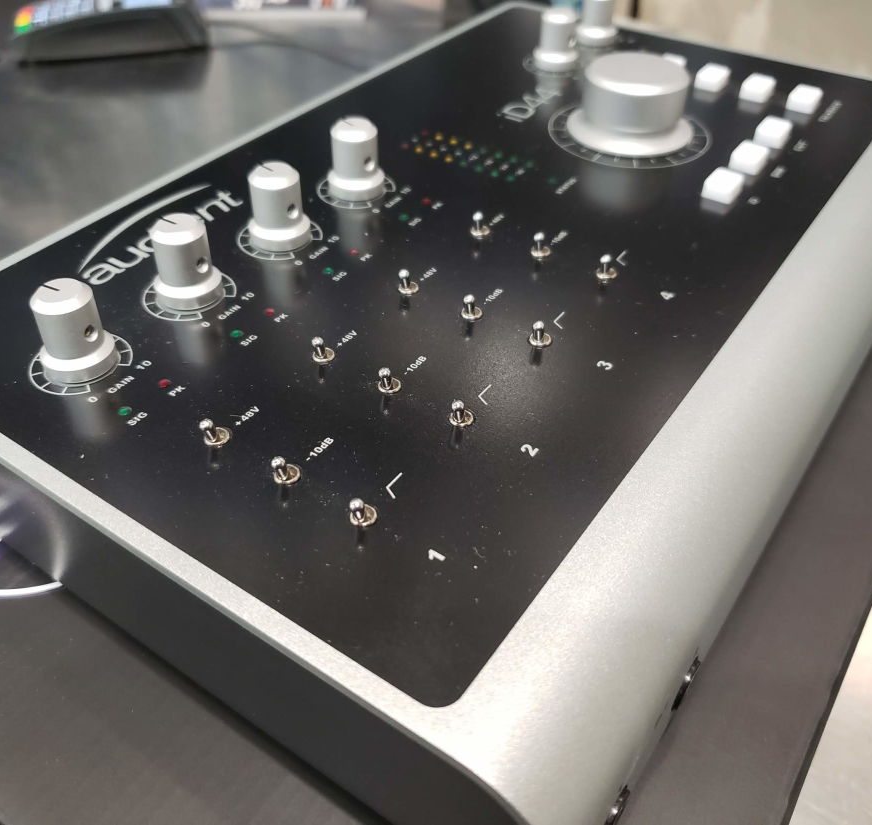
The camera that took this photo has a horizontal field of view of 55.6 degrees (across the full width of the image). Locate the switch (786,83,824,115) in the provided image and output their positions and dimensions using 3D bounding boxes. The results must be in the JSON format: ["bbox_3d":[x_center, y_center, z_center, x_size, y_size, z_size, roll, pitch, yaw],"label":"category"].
[{"bbox_3d":[0.117,-0.100,0.262,0.008,0.005,0.008,25,46,26],"label":"switch"}]

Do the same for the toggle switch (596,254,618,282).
[{"bbox_3d":[0.039,-0.034,0.188,0.005,0.007,0.006,25,49,26],"label":"toggle switch"}]

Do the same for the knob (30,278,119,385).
[{"bbox_3d":[-0.074,-0.017,0.169,0.015,0.018,0.015,0,41,0],"label":"knob"}]

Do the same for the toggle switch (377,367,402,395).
[{"bbox_3d":[-0.009,-0.007,0.164,0.005,0.007,0.005,25,46,26],"label":"toggle switch"}]

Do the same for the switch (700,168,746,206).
[{"bbox_3d":[0.077,-0.060,0.220,0.008,0.005,0.008,25,46,26],"label":"switch"}]

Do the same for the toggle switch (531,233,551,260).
[{"bbox_3d":[0.025,-0.040,0.195,0.005,0.007,0.006,25,49,26],"label":"toggle switch"}]

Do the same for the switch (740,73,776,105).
[{"bbox_3d":[0.102,-0.102,0.261,0.009,0.006,0.008,25,49,26],"label":"switch"}]

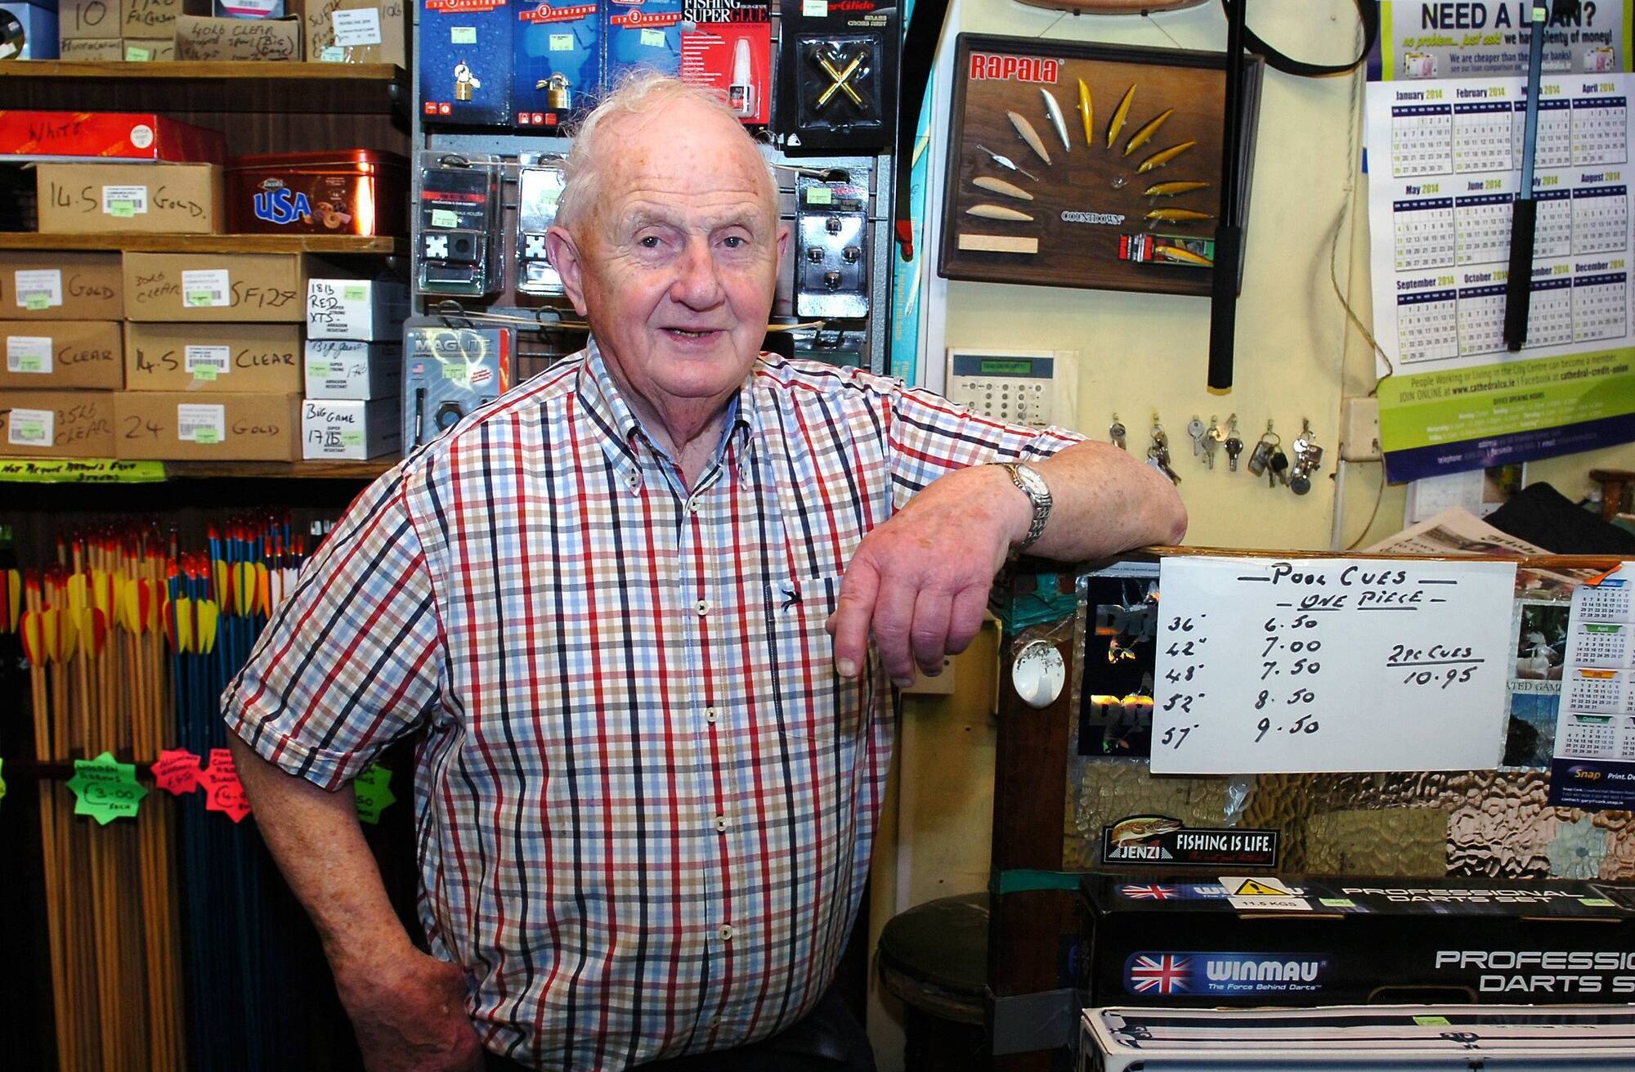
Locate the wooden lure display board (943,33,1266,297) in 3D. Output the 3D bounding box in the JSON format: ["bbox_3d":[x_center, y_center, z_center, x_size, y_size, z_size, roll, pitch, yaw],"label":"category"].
[{"bbox_3d":[0.383,-0.499,2.211,0.412,0.318,0.022,3,7,-4],"label":"wooden lure display board"}]

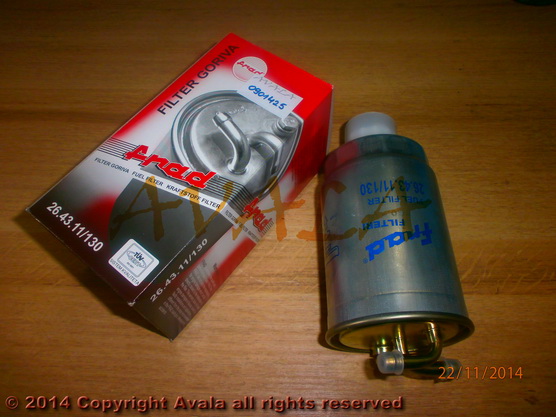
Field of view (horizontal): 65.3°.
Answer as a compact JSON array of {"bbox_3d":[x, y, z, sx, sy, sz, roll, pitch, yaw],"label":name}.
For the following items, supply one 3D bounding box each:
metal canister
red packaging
[{"bbox_3d":[0.072,0.016,0.296,0.086,0.086,0.187,2,58,-2],"label":"metal canister"},{"bbox_3d":[-0.056,-0.021,0.324,0.096,0.087,0.195,33,68,20],"label":"red packaging"}]

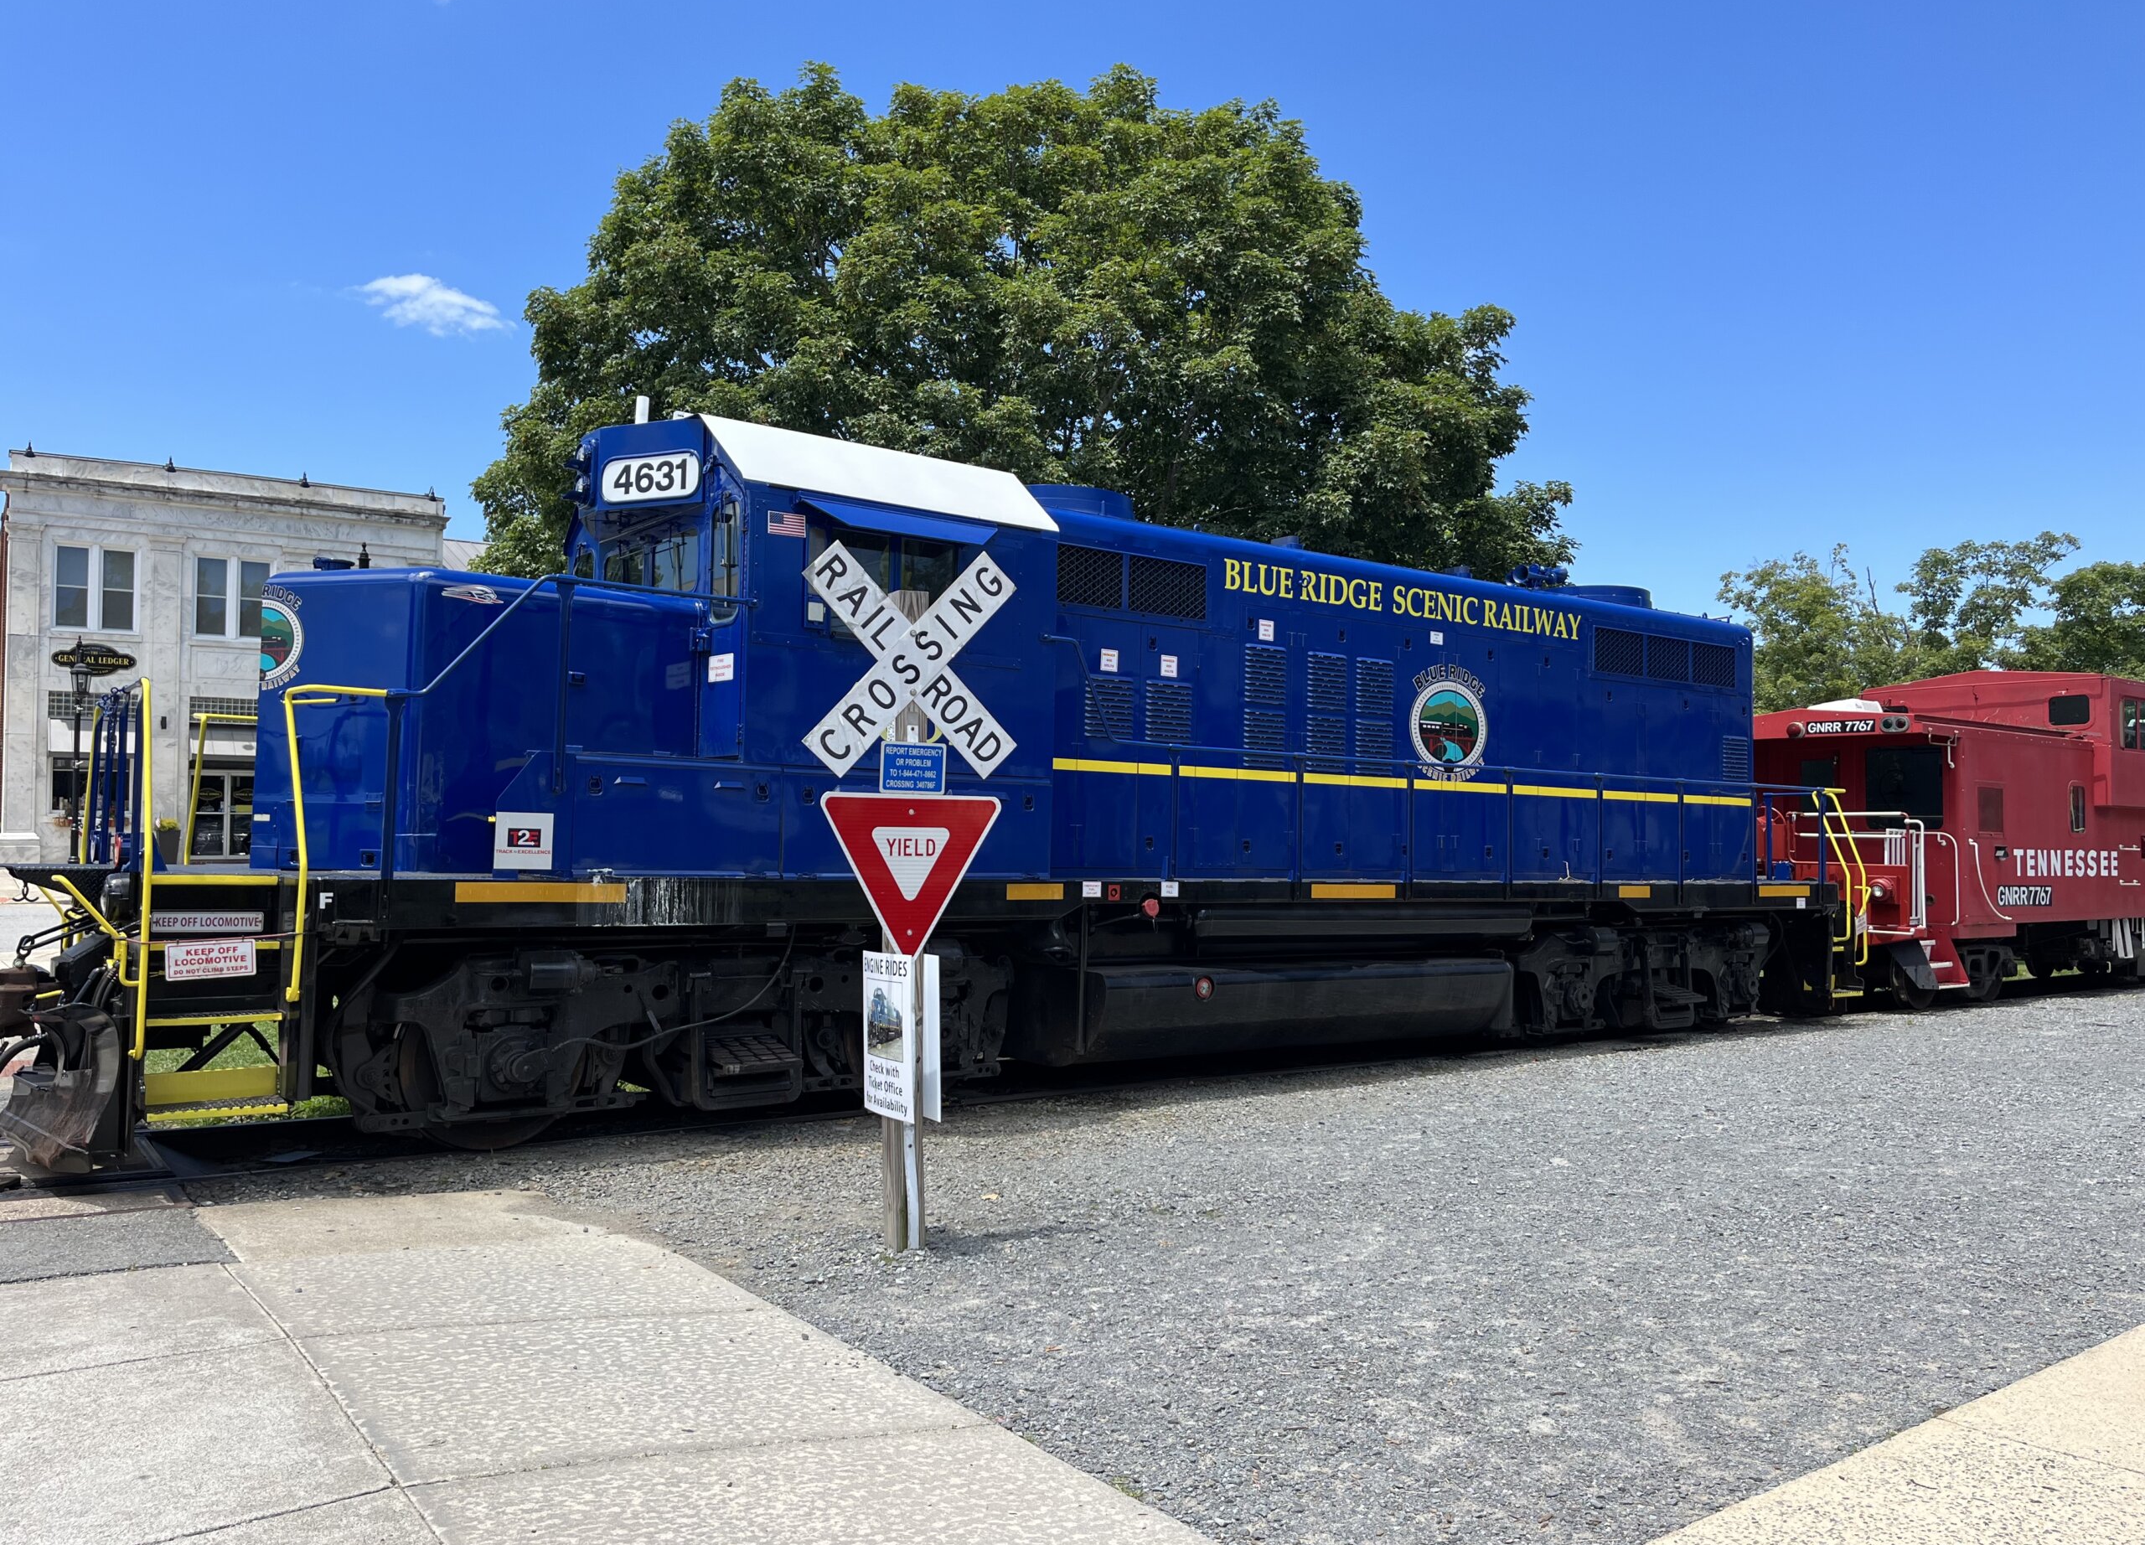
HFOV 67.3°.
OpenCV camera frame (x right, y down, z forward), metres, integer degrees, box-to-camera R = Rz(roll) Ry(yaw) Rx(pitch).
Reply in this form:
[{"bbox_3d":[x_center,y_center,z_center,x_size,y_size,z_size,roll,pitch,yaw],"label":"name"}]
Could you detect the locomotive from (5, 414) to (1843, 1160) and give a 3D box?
[{"bbox_3d":[1.181,0.182,13.376,16.800,4.420,3.100,3,-3,-37],"label":"locomotive"}]

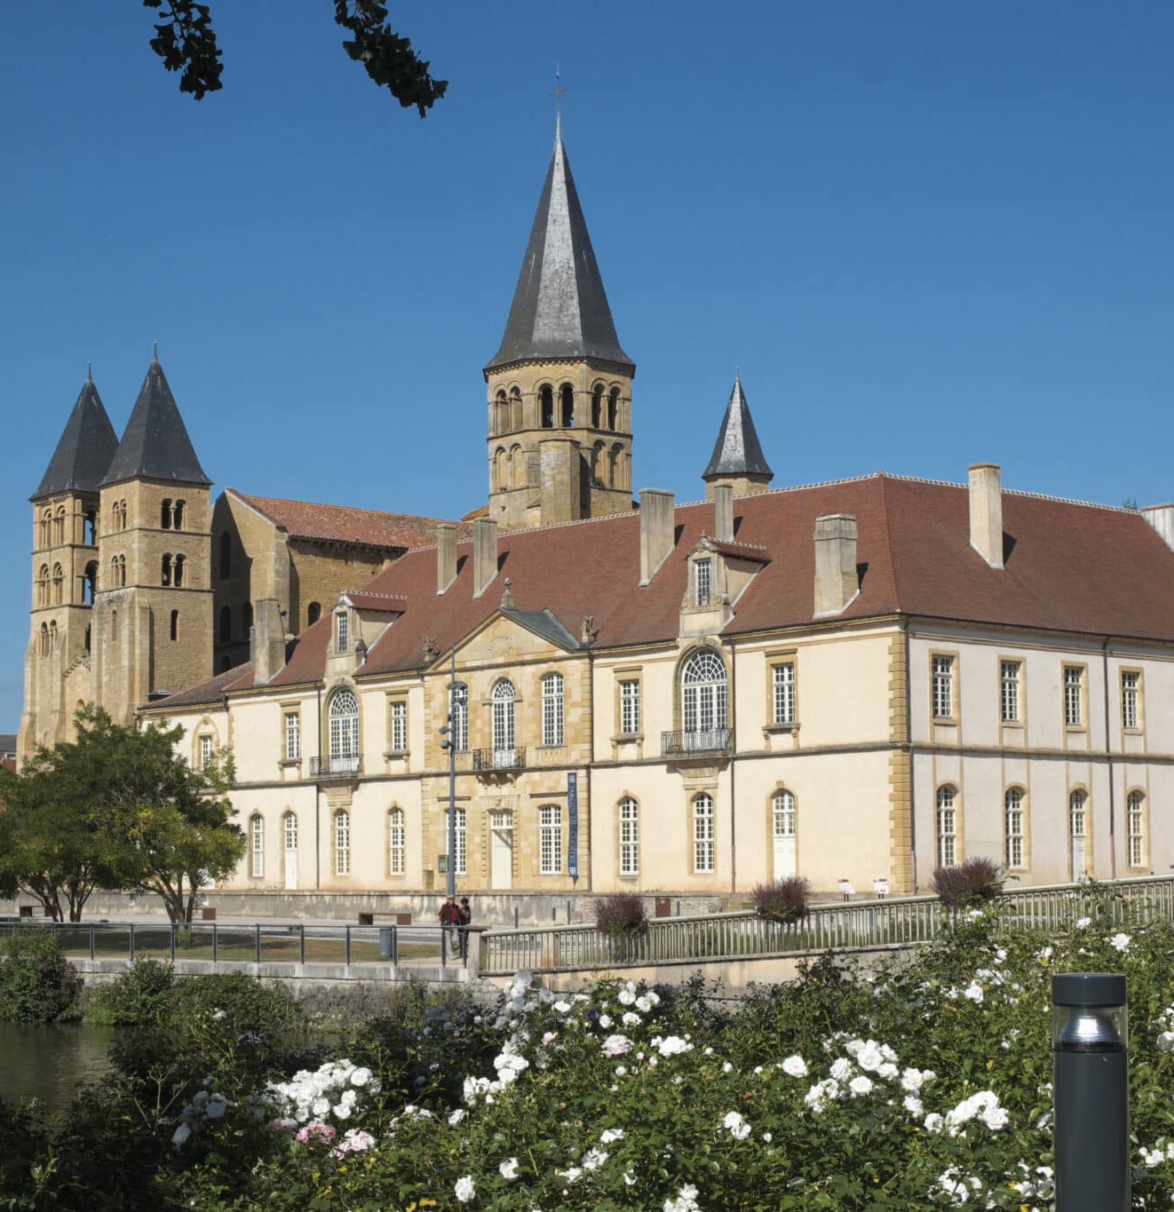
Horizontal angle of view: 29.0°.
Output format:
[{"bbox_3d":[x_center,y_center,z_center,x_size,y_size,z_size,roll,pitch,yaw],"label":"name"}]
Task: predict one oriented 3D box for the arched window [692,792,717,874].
[{"bbox_3d":[4.988,9.541,95.690,0.300,3.390,1.400,5,-9,-41],"label":"arched window"}]

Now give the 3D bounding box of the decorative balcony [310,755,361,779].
[{"bbox_3d":[-12.630,8.157,115.201,0.550,1.200,4.200,5,-9,-41],"label":"decorative balcony"}]

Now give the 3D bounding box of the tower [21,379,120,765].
[{"bbox_3d":[-31.109,1.863,140.486,5.700,33.370,5.700,5,-9,-41],"label":"tower"}]

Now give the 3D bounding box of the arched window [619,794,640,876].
[{"bbox_3d":[1.843,10.123,99.927,0.300,3.481,1.517,5,-9,-40],"label":"arched window"}]

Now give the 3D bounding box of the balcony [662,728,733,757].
[{"bbox_3d":[4.712,5.791,96.356,0.500,1.000,3.950,5,-9,-40],"label":"balcony"}]

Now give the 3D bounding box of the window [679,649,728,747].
[{"bbox_3d":[4.980,3.982,96.860,0.350,4.335,3.053,5,-9,-40],"label":"window"}]

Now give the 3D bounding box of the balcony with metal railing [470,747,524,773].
[{"bbox_3d":[-4.047,7.086,105.597,0.550,1.100,3.500,5,-9,-41],"label":"balcony with metal railing"}]

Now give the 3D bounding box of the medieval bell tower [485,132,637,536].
[{"bbox_3d":[-1.927,-19.921,164.061,10.700,31.090,10.700,5,-9,-41],"label":"medieval bell tower"}]

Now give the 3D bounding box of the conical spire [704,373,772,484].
[{"bbox_3d":[10.228,-12.259,154.372,4.750,7.400,4.750,5,-9,-40],"label":"conical spire"}]

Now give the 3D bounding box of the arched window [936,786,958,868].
[{"bbox_3d":[14.017,8.647,88.720,1.400,3.210,0.300,5,-9,-41],"label":"arched window"}]

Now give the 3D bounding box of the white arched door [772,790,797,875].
[{"bbox_3d":[7.582,8.987,87.150,0.200,3.930,1.100,5,-9,-41],"label":"white arched door"}]

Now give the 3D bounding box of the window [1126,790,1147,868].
[{"bbox_3d":[23.416,9.541,97.059,1.400,3.250,0.300,5,-9,-41],"label":"window"}]

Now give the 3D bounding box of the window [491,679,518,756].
[{"bbox_3d":[-3.924,5.486,107.318,0.300,4.197,1.849,5,-9,-40],"label":"window"}]

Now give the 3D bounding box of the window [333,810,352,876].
[{"bbox_3d":[-12.547,12.132,116.875,0.300,3.490,1.622,5,-9,-40],"label":"window"}]

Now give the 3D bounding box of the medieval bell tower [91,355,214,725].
[{"bbox_3d":[-27.212,0.883,141.308,6.200,33.800,5.700,5,-9,-40],"label":"medieval bell tower"}]

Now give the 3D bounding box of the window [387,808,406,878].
[{"bbox_3d":[-9.252,11.560,111.523,0.300,3.330,1.400,5,-9,-41],"label":"window"}]

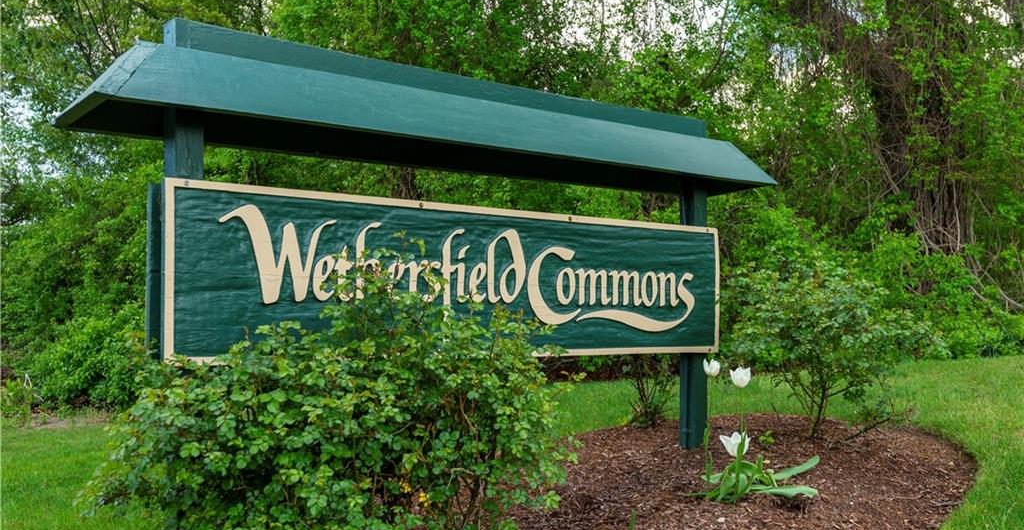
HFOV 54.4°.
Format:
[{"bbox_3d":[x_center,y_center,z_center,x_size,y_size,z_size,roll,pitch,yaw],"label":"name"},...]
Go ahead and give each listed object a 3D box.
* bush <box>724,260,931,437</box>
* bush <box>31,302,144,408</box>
[{"bbox_3d":[1.691,0.449,5.350,1.080,0.940,1.000,0,-3,0],"label":"bush"},{"bbox_3d":[-3.718,0.809,8.800,1.100,0.930,1.000,0,-3,0],"label":"bush"}]

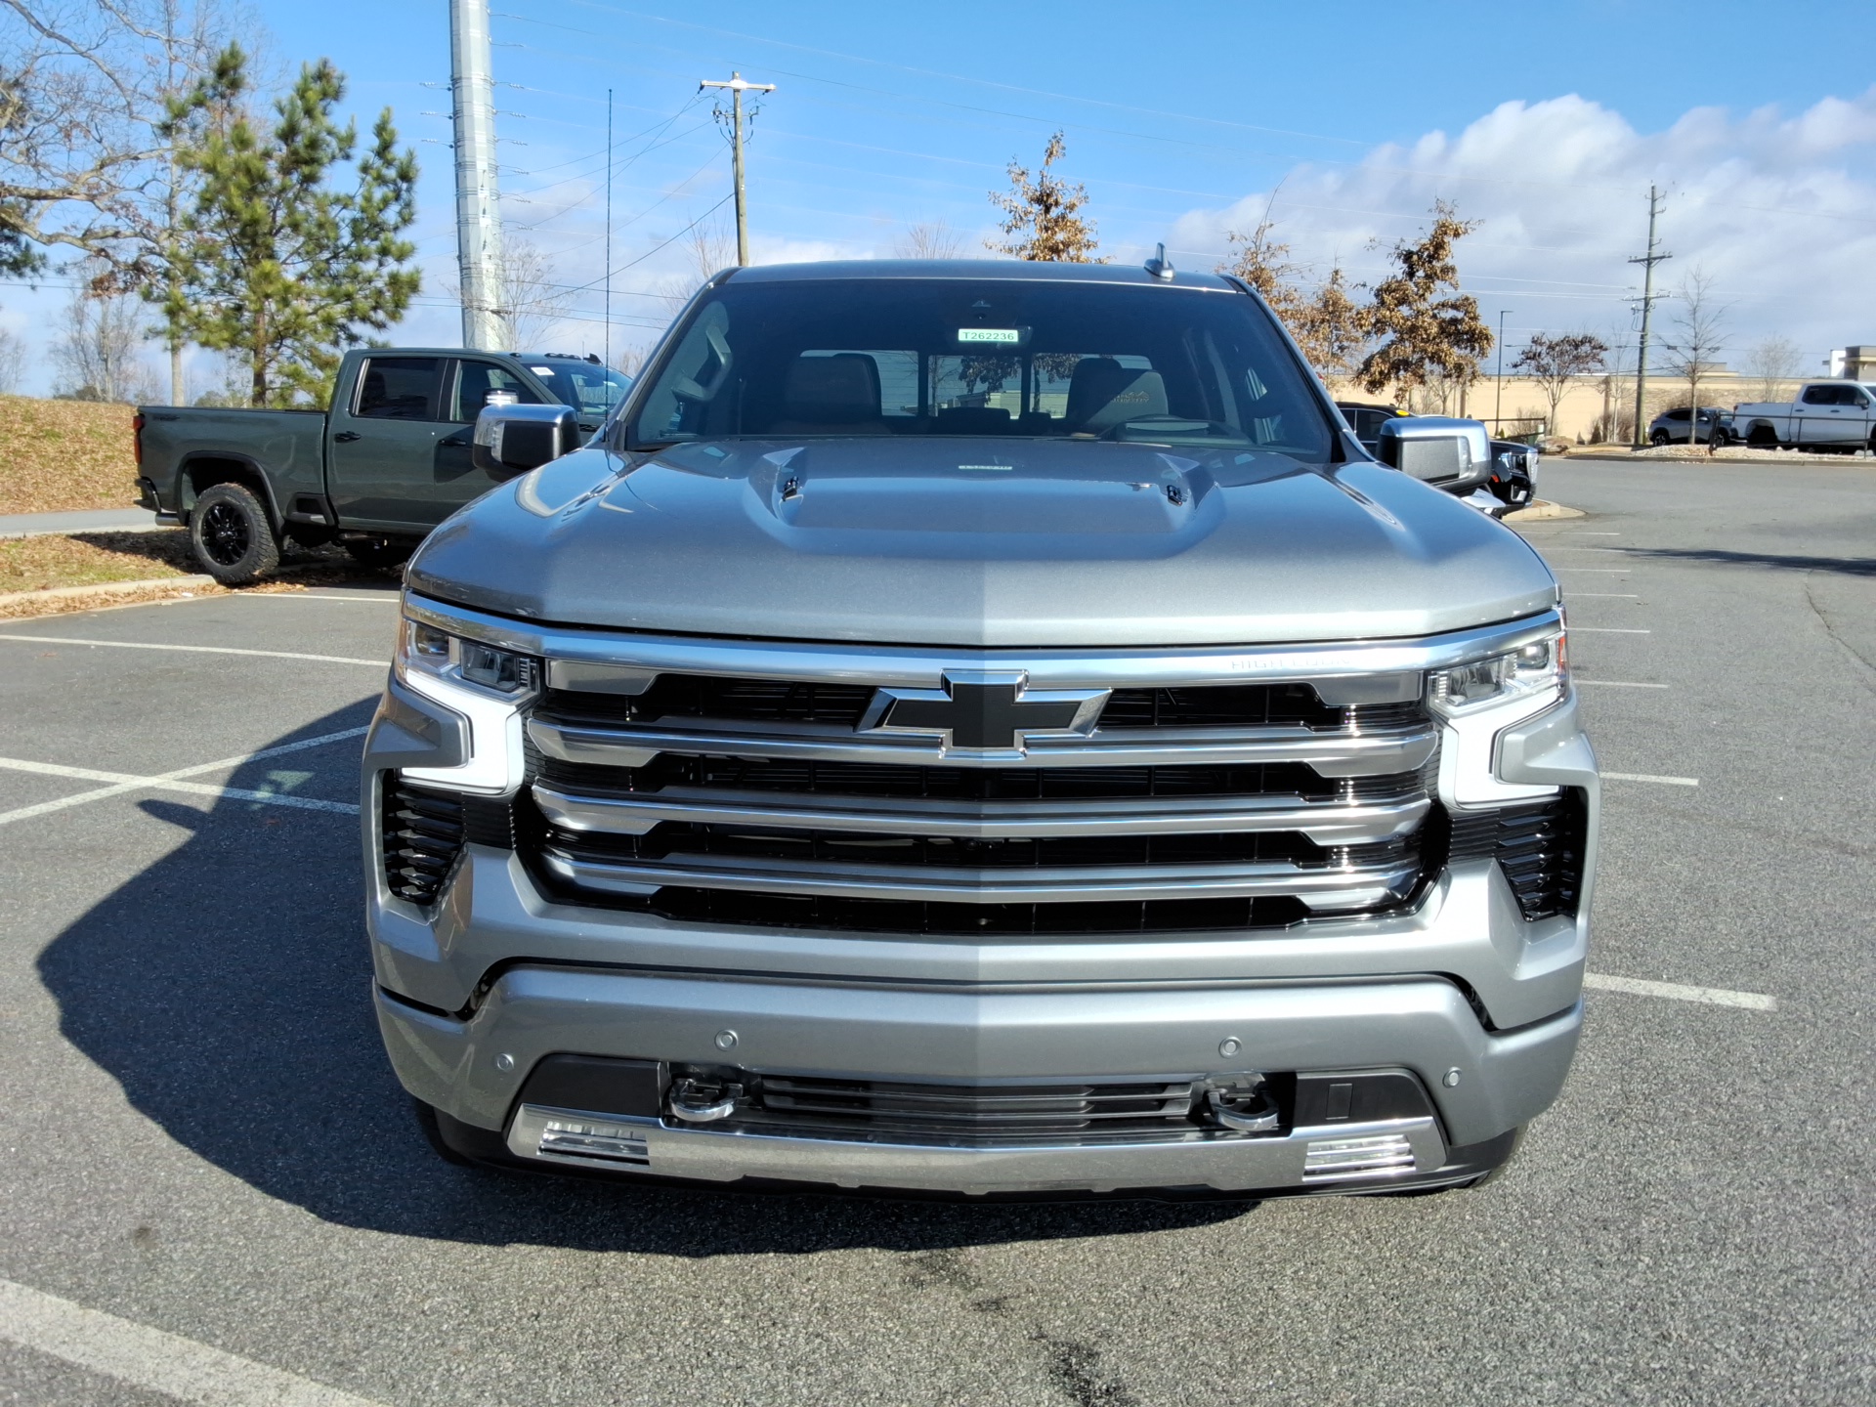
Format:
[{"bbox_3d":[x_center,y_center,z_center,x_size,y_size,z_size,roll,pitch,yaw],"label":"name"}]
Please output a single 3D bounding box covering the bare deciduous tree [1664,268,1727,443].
[{"bbox_3d":[21.398,-9.793,42.896,1.950,4.886,1.950,1,10,2],"label":"bare deciduous tree"}]

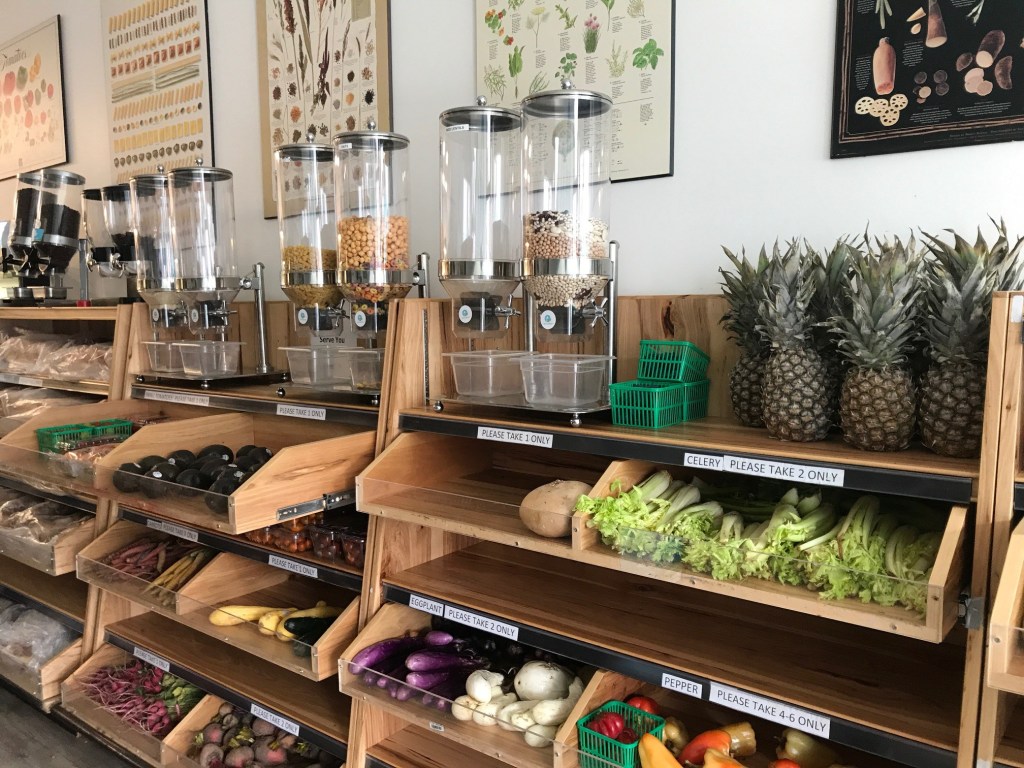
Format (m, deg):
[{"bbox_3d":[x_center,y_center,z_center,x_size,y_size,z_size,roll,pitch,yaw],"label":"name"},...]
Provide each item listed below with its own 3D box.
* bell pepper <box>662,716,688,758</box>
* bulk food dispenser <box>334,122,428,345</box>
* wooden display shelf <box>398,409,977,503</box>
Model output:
[{"bbox_3d":[0.286,0.625,1.465,0.068,0.078,0.068,4,7,39],"label":"bell pepper"},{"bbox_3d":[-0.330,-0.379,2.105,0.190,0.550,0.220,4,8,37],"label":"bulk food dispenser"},{"bbox_3d":[0.298,0.106,1.664,1.159,0.041,0.310,4,8,37],"label":"wooden display shelf"}]

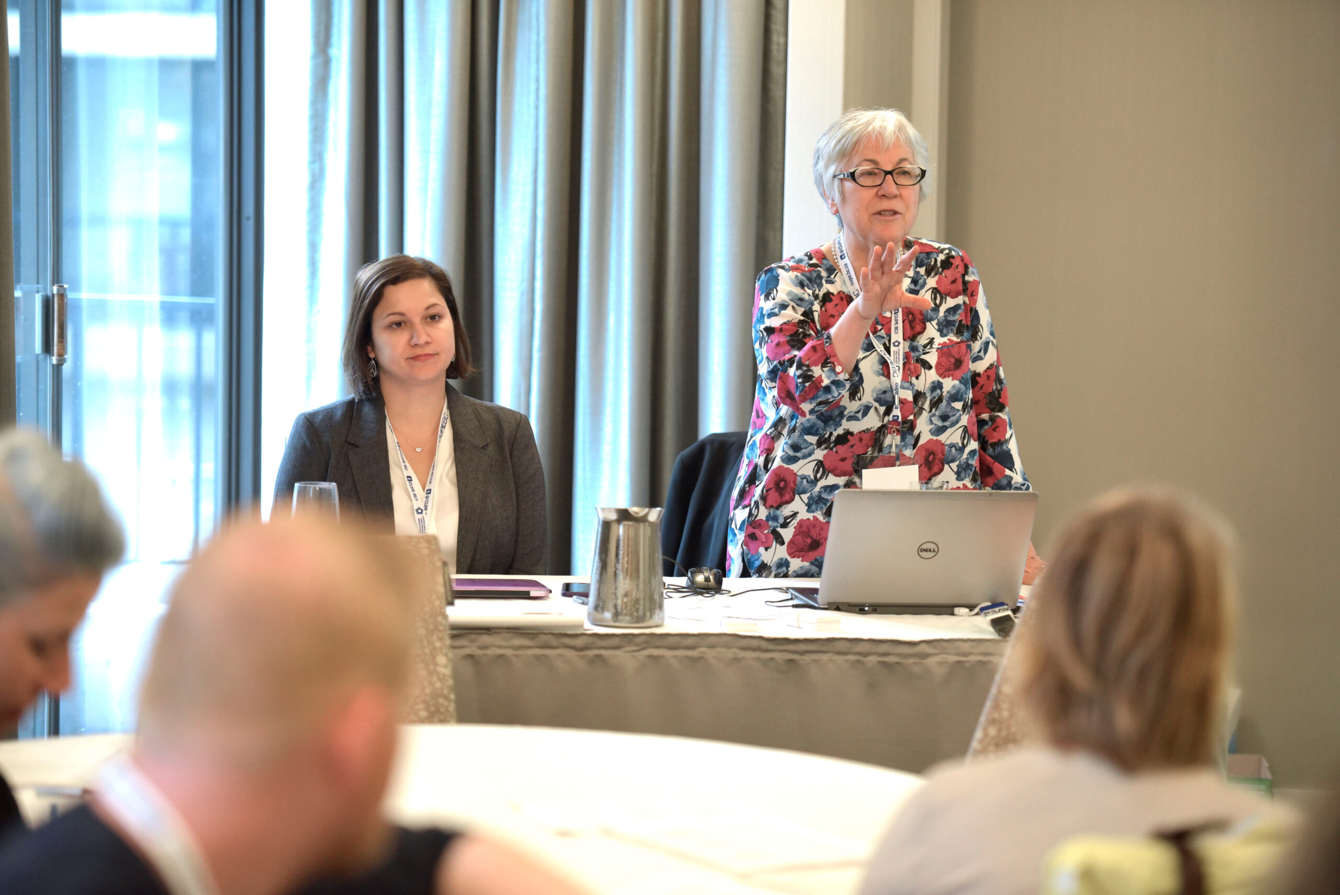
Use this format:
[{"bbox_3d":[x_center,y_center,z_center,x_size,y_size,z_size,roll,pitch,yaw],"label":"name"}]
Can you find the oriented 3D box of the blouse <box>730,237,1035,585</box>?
[{"bbox_3d":[0.370,-0.035,7.734,0.510,0.680,0.360,0,5,-9],"label":"blouse"}]

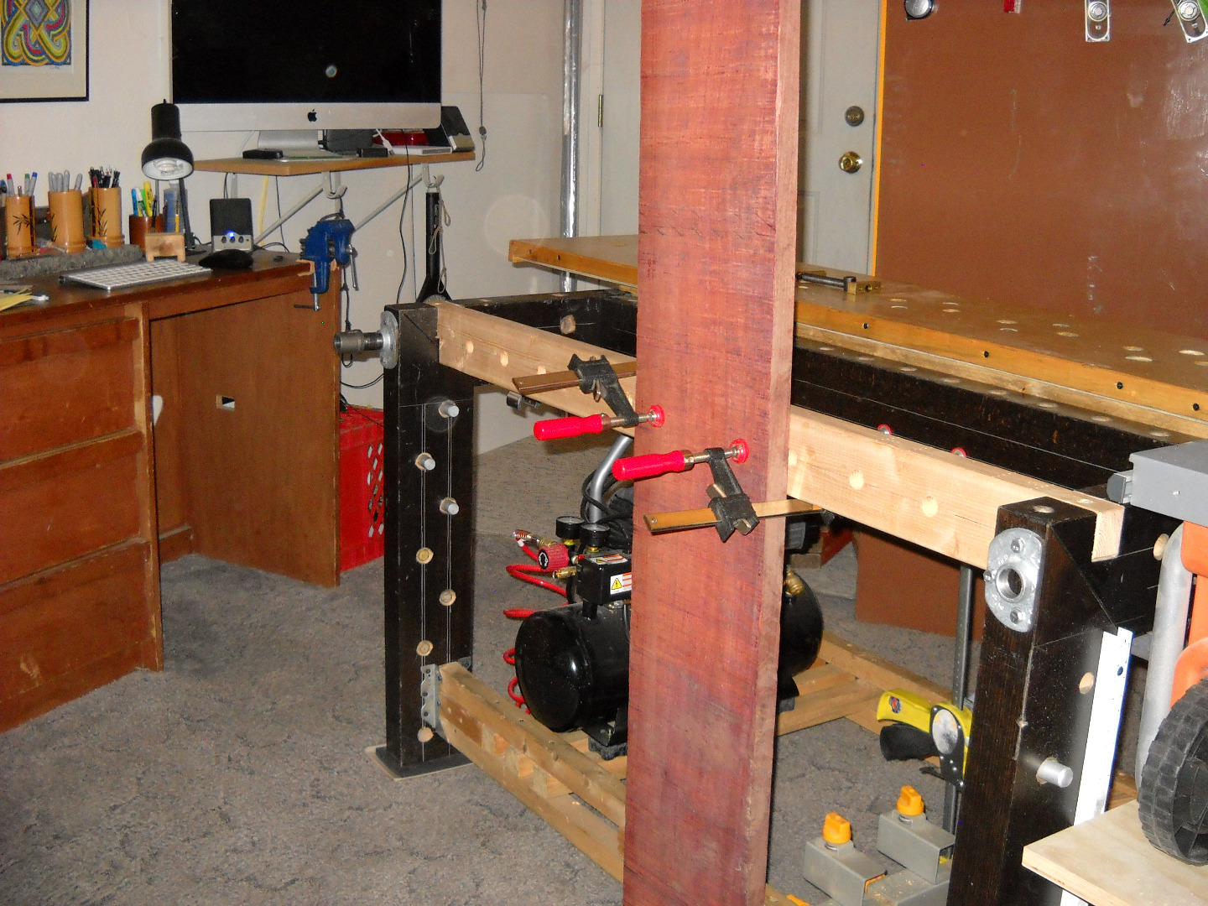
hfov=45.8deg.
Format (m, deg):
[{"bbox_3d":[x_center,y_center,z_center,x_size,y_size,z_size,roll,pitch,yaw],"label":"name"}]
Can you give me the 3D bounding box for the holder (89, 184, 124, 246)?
[{"bbox_3d":[-0.999,-0.473,2.875,0.067,0.113,0.067,2,15,0],"label":"holder"}]

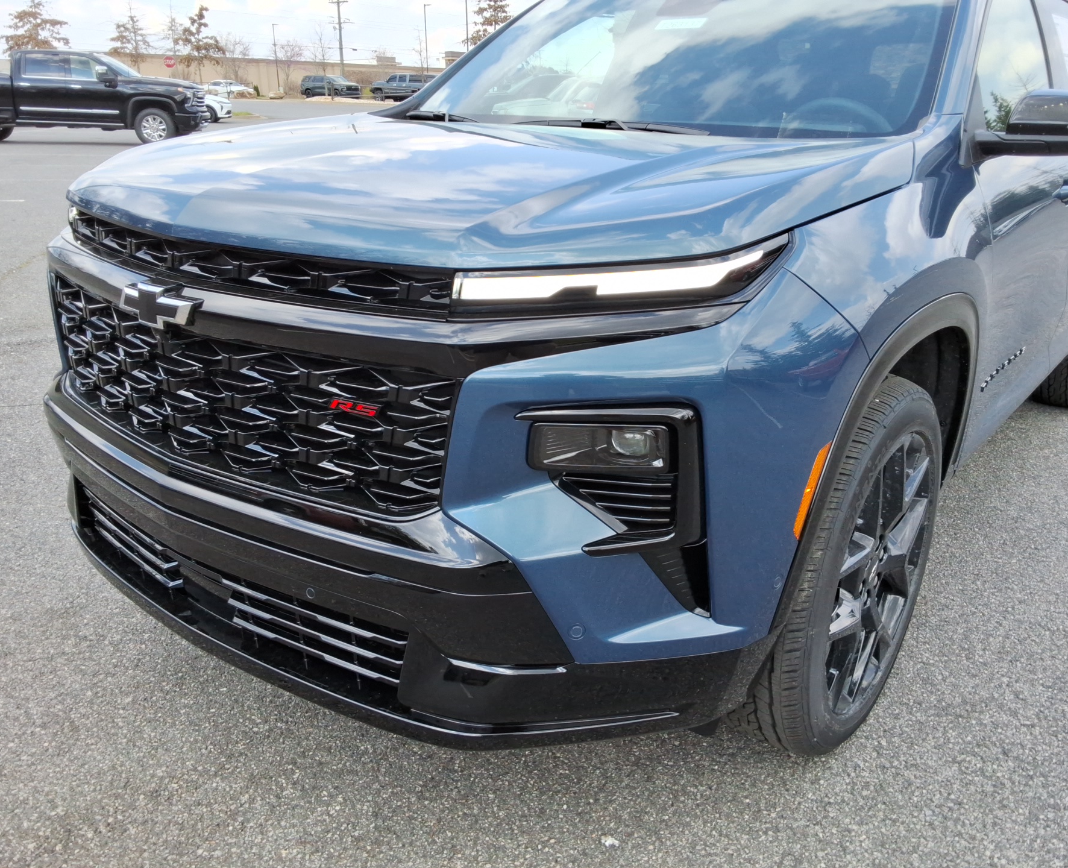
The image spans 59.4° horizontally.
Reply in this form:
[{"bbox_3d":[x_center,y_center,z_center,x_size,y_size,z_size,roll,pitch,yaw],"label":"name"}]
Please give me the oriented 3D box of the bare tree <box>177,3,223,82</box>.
[{"bbox_3d":[-23.223,-26.540,64.996,3.264,5.940,3.264,-6,21,-17],"label":"bare tree"}]

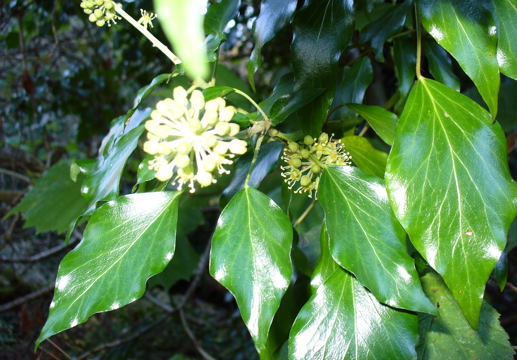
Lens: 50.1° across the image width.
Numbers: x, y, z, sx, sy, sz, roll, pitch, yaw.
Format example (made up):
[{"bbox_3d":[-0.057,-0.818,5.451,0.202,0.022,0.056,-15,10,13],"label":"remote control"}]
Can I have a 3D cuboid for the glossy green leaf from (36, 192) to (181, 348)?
[{"bbox_3d":[-0.069,0.042,0.256,0.045,0.096,0.017,40,-9,13],"label":"glossy green leaf"}]

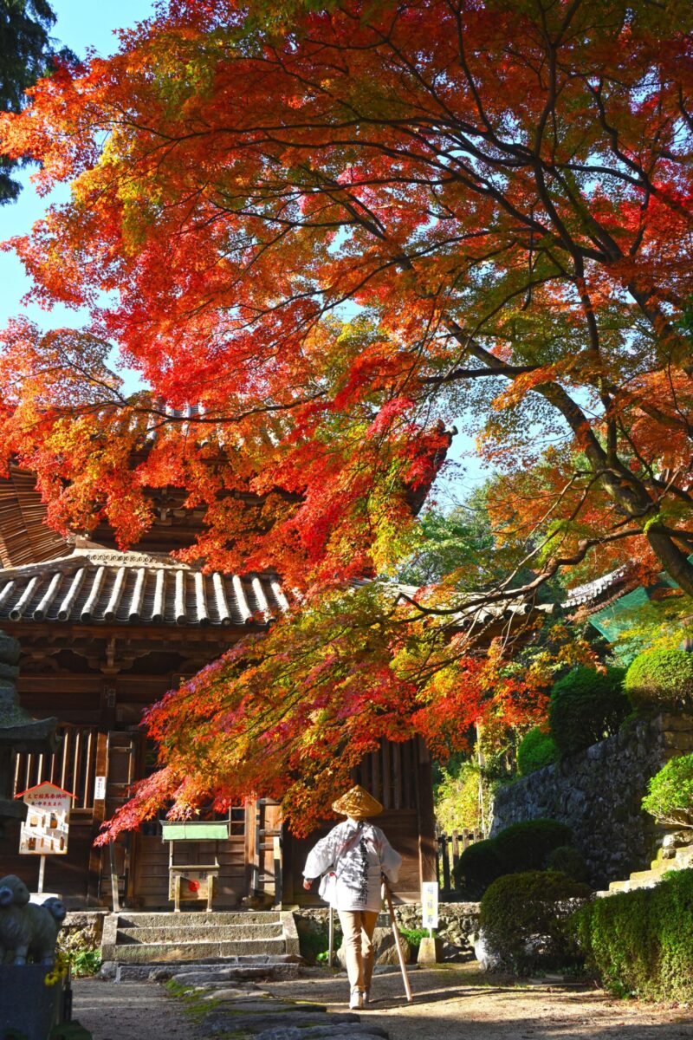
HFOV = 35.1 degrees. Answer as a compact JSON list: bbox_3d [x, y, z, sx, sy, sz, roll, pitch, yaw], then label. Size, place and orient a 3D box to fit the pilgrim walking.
[{"bbox_3d":[0.052,2.996,8.754,0.780,1.690,0.480,1,-18,-6],"label":"pilgrim walking"}]

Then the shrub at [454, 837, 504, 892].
[{"bbox_3d":[1.814,4.680,14.874,0.750,0.780,0.750,1,-18,-5],"label":"shrub"}]

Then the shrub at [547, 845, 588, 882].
[{"bbox_3d":[2.942,4.588,14.583,0.600,0.600,0.600,1,-18,-5],"label":"shrub"}]

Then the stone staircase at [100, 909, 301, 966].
[{"bbox_3d":[-1.548,4.398,11.569,2.080,0.520,0.800,2,-18,-10],"label":"stone staircase"}]

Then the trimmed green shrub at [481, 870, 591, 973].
[{"bbox_3d":[2.010,4.254,11.599,1.150,1.030,1.100,1,-18,-5],"label":"trimmed green shrub"}]

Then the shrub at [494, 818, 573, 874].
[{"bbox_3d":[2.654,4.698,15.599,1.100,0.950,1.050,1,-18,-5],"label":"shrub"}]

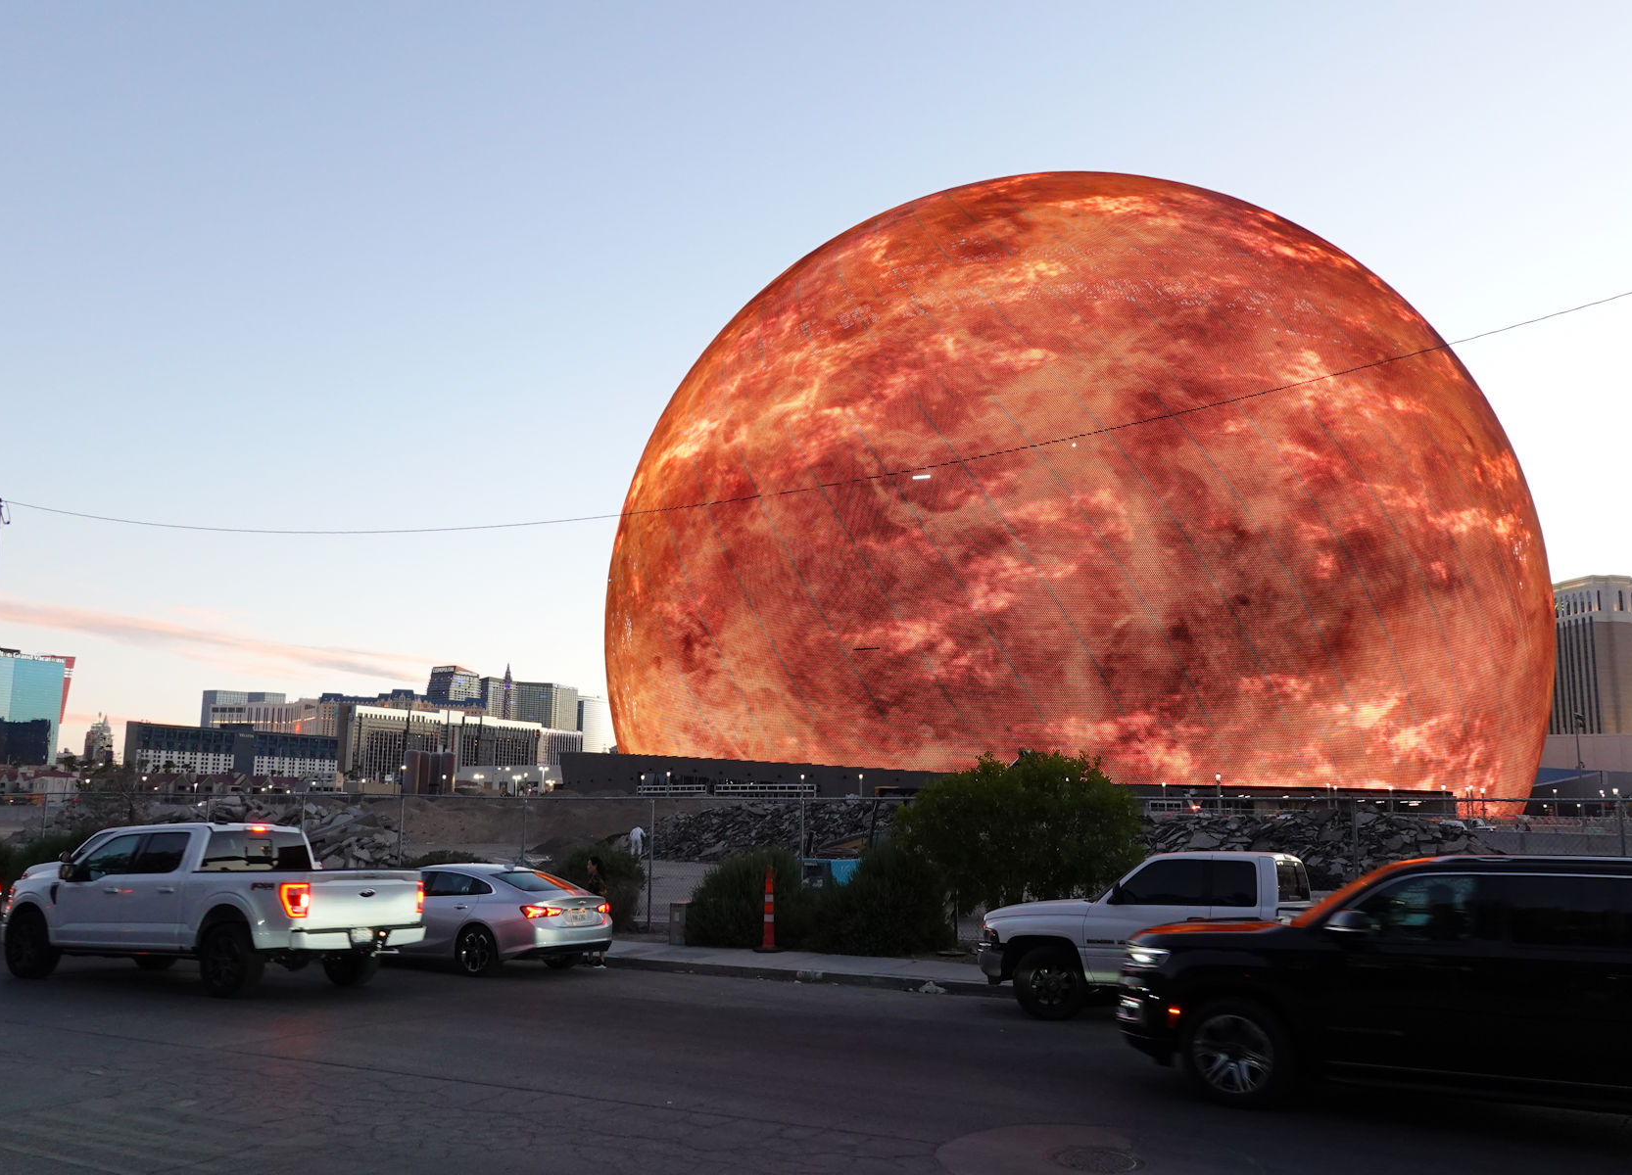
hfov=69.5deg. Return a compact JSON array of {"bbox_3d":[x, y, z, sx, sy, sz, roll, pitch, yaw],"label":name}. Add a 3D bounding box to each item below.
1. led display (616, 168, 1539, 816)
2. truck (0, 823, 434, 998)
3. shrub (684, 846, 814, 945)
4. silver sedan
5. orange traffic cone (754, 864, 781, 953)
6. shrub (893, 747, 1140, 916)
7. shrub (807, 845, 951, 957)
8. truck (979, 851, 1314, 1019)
[{"bbox_3d":[41.758,-14.289,217.406,157.000,112.000,157.000,1,-10,0],"label":"led display"},{"bbox_3d":[-8.113,4.171,15.650,5.880,1.980,2.100,-4,-11,25],"label":"truck"},{"bbox_3d":[-1.154,4.888,18.731,2.000,1.560,1.800,-3,-11,22],"label":"shrub"},{"bbox_3d":[-5.286,4.760,17.302,4.930,1.460,1.860,-6,-12,34],"label":"silver sedan"},{"bbox_3d":[-0.714,4.874,17.829,0.420,1.220,0.420,1,-10,0],"label":"orange traffic cone"},{"bbox_3d":[3.155,4.106,18.066,3.600,3.000,3.200,-3,-11,22],"label":"shrub"},{"bbox_3d":[0.998,4.739,18.050,2.250,1.660,2.000,-3,-11,22],"label":"shrub"},{"bbox_3d":[4.789,3.929,13.240,5.690,1.890,2.030,-5,-12,31],"label":"truck"}]

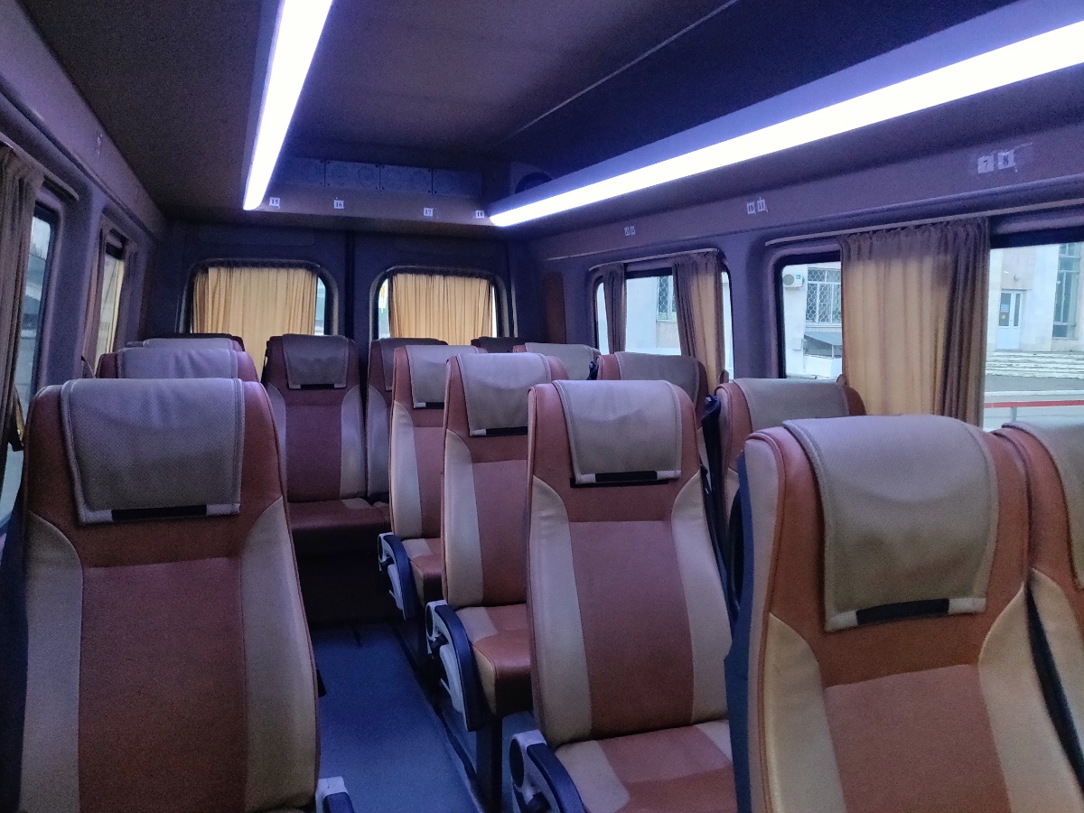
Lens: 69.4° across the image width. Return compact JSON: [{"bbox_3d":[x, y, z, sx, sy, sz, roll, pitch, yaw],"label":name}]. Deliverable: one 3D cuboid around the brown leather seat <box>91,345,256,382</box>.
[{"bbox_3d":[-0.892,0.312,1.941,0.475,0.865,0.760,-2,8,-22],"label":"brown leather seat"}]

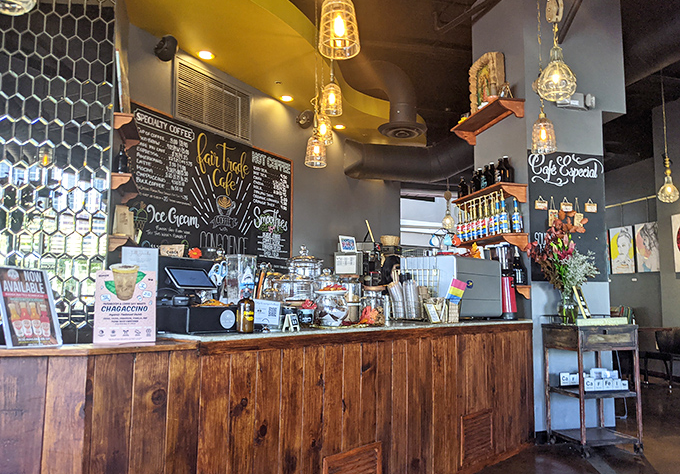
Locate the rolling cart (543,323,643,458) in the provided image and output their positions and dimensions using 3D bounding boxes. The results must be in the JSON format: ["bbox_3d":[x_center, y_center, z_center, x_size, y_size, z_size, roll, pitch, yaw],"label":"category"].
[{"bbox_3d":[2.080,1.225,4.388,0.570,1.010,0.430,2,-7,-16],"label":"rolling cart"}]

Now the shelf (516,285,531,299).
[{"bbox_3d":[1.518,0.503,4.818,0.145,0.111,0.540,2,-7,-15],"label":"shelf"}]

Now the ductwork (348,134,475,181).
[{"bbox_3d":[1.242,-1.316,8.805,2.184,0.620,1.500,2,-7,-13],"label":"ductwork"}]

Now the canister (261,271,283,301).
[{"bbox_3d":[-0.368,0.265,2.890,0.120,0.171,0.120,1,-7,0],"label":"canister"}]

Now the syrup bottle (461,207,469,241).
[{"bbox_3d":[1.171,-0.122,4.952,0.078,0.355,0.078,4,-7,-25],"label":"syrup bottle"}]

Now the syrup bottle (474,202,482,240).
[{"bbox_3d":[1.226,-0.144,4.729,0.078,0.347,0.078,4,-7,-25],"label":"syrup bottle"}]

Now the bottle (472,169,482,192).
[{"bbox_3d":[1.269,-0.500,4.910,0.105,0.254,0.105,2,-7,-13],"label":"bottle"}]

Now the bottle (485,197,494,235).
[{"bbox_3d":[1.273,-0.165,4.533,0.078,0.346,0.078,4,-7,-25],"label":"bottle"}]

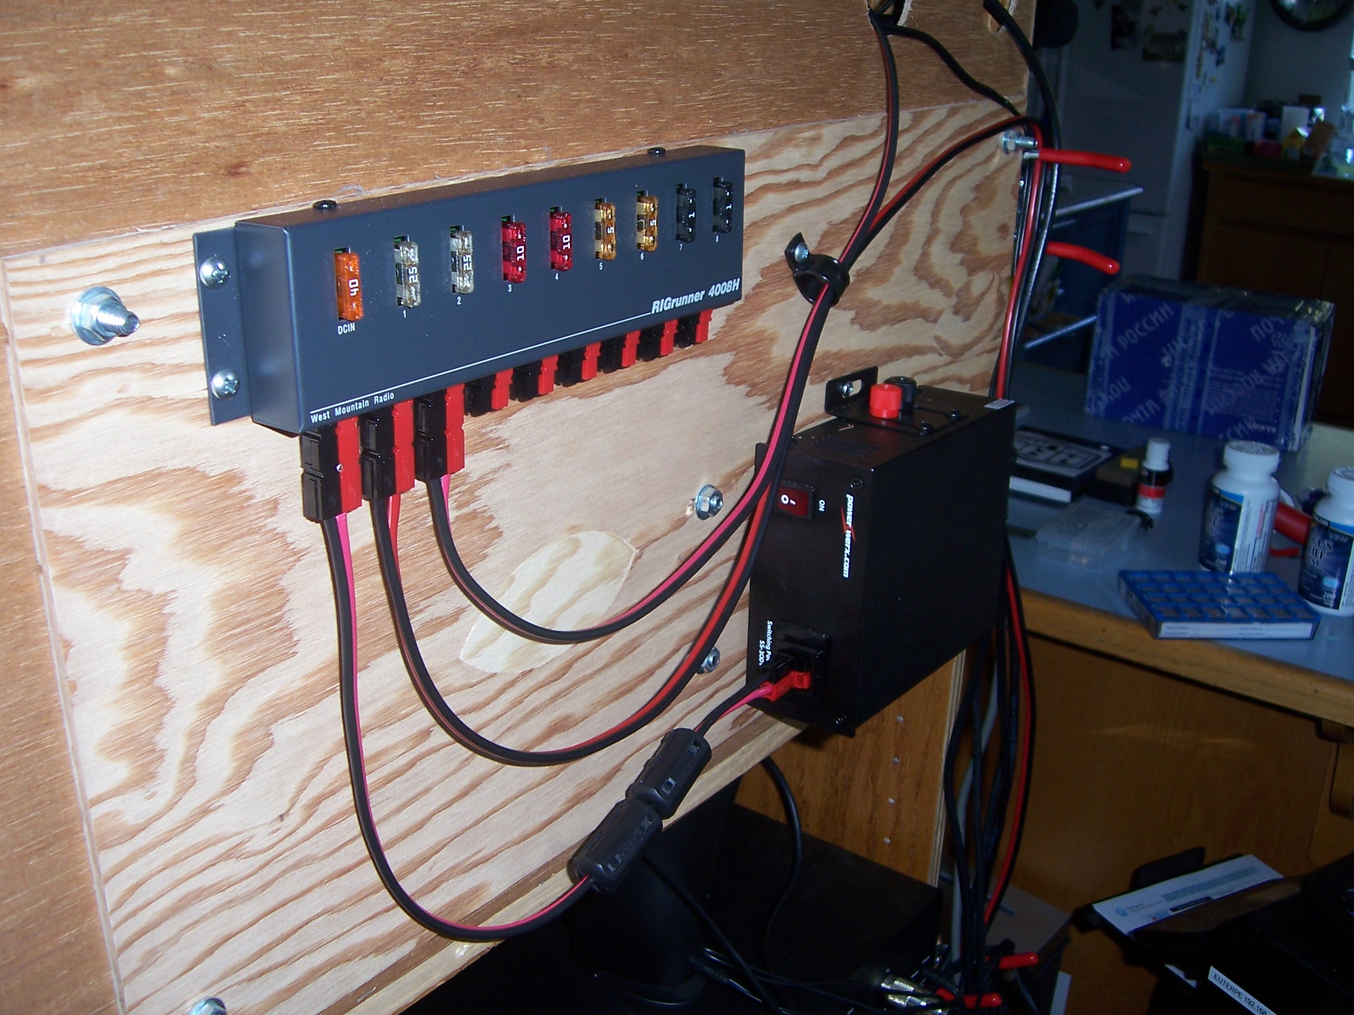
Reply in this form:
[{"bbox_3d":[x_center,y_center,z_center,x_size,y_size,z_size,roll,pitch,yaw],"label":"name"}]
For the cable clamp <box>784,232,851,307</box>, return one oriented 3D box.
[{"bbox_3d":[0.064,-0.103,0.629,0.019,0.036,0.015,16,52,33],"label":"cable clamp"}]

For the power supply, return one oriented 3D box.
[{"bbox_3d":[0.102,0.013,0.690,0.061,0.141,0.146,13,22,35],"label":"power supply"}]

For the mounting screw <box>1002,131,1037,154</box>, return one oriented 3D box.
[{"bbox_3d":[0.191,-0.201,0.776,0.016,0.014,0.014,16,26,33],"label":"mounting screw"}]

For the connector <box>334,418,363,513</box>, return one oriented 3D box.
[{"bbox_3d":[-0.101,-0.014,0.423,0.008,0.030,0.008,16,26,33],"label":"connector"}]

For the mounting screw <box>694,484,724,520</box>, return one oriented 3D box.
[{"bbox_3d":[0.017,-0.001,0.611,0.009,0.015,0.015,16,26,33],"label":"mounting screw"}]

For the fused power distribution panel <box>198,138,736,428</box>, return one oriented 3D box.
[{"bbox_3d":[-0.047,-0.081,0.471,0.025,0.059,0.245,16,26,33],"label":"fused power distribution panel"}]

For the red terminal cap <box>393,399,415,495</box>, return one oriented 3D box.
[{"bbox_3d":[-0.088,-0.021,0.439,0.008,0.030,0.008,16,26,33],"label":"red terminal cap"}]

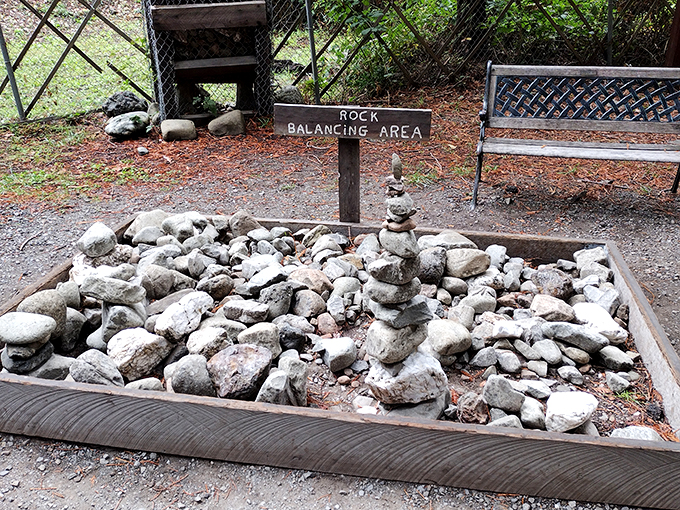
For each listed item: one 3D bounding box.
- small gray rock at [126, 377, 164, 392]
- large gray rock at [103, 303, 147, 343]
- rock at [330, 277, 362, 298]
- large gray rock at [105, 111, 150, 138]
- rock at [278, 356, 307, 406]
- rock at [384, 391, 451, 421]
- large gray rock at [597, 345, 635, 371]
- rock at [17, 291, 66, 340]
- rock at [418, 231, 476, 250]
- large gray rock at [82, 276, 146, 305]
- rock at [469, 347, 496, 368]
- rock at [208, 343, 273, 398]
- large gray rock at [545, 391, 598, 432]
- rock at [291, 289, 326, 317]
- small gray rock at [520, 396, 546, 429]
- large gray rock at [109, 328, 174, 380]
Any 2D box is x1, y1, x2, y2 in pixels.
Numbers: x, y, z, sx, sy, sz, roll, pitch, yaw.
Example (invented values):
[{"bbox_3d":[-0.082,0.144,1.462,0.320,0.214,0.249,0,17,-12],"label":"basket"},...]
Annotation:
[{"bbox_3d":[-0.608,0.430,1.658,0.128,0.082,0.096,4,27,7],"label":"small gray rock"},{"bbox_3d":[-0.824,0.258,2.029,0.160,0.154,0.134,-7,27,-11],"label":"large gray rock"},{"bbox_3d":[0.030,0.139,2.240,0.130,0.088,0.110,-1,27,1],"label":"rock"},{"bbox_3d":[-2.031,-1.247,5.069,0.430,0.220,0.300,-12,28,-19],"label":"large gray rock"},{"bbox_3d":[-0.161,0.439,1.798,0.100,0.190,0.120,-2,28,0],"label":"rock"},{"bbox_3d":[0.231,0.460,1.622,0.205,0.110,0.165,3,27,9],"label":"rock"},{"bbox_3d":[0.938,0.347,1.796,0.080,0.068,0.120,-20,32,-33],"label":"large gray rock"},{"bbox_3d":[-1.151,0.233,2.045,0.175,0.165,0.165,-18,31,-30],"label":"rock"},{"bbox_3d":[0.498,-0.053,2.444,0.266,0.111,0.133,4,27,7],"label":"rock"},{"bbox_3d":[-0.838,0.127,1.962,0.250,0.084,0.152,3,27,11],"label":"large gray rock"},{"bbox_3d":[0.468,0.337,1.743,0.088,0.064,0.073,5,28,16],"label":"rock"},{"bbox_3d":[-0.331,0.384,1.746,0.211,0.139,0.165,-4,26,-6],"label":"rock"},{"bbox_3d":[0.674,0.460,1.544,0.152,0.106,0.130,0,27,0],"label":"large gray rock"},{"bbox_3d":[-0.121,0.186,2.035,0.137,0.105,0.120,-5,27,-4],"label":"rock"},{"bbox_3d":[0.575,0.472,1.575,0.075,0.106,0.082,0,27,0],"label":"small gray rock"},{"bbox_3d":[-0.661,0.328,1.756,0.204,0.156,0.160,-15,29,-22],"label":"large gray rock"}]

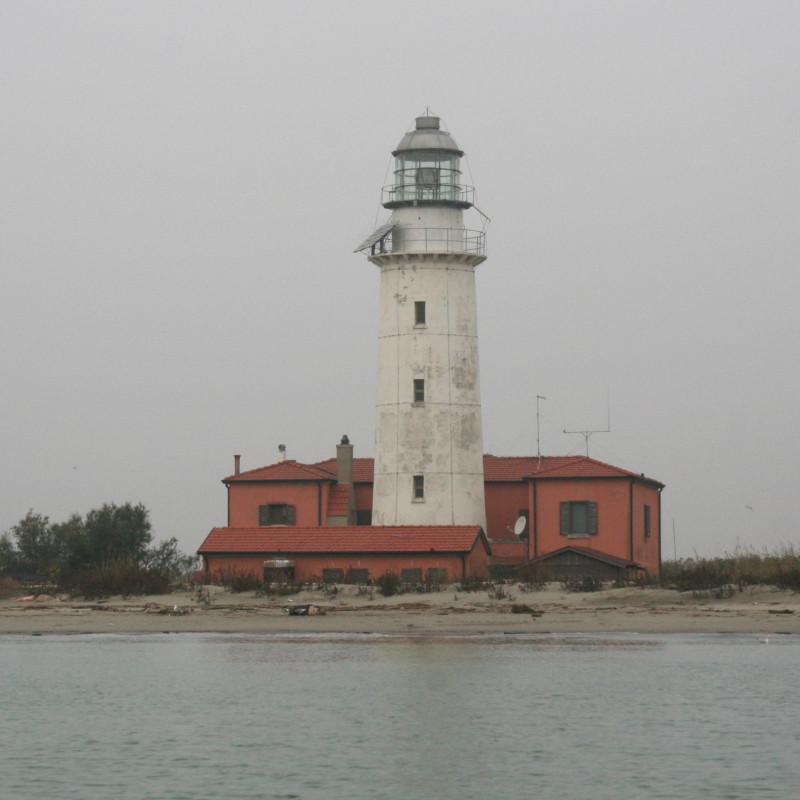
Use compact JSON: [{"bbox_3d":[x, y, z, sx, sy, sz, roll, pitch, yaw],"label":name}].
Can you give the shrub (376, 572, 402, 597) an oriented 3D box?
[{"bbox_3d":[-0.415,7.306,112.000,1.028,0.977,1.000,0,-4,0],"label":"shrub"}]

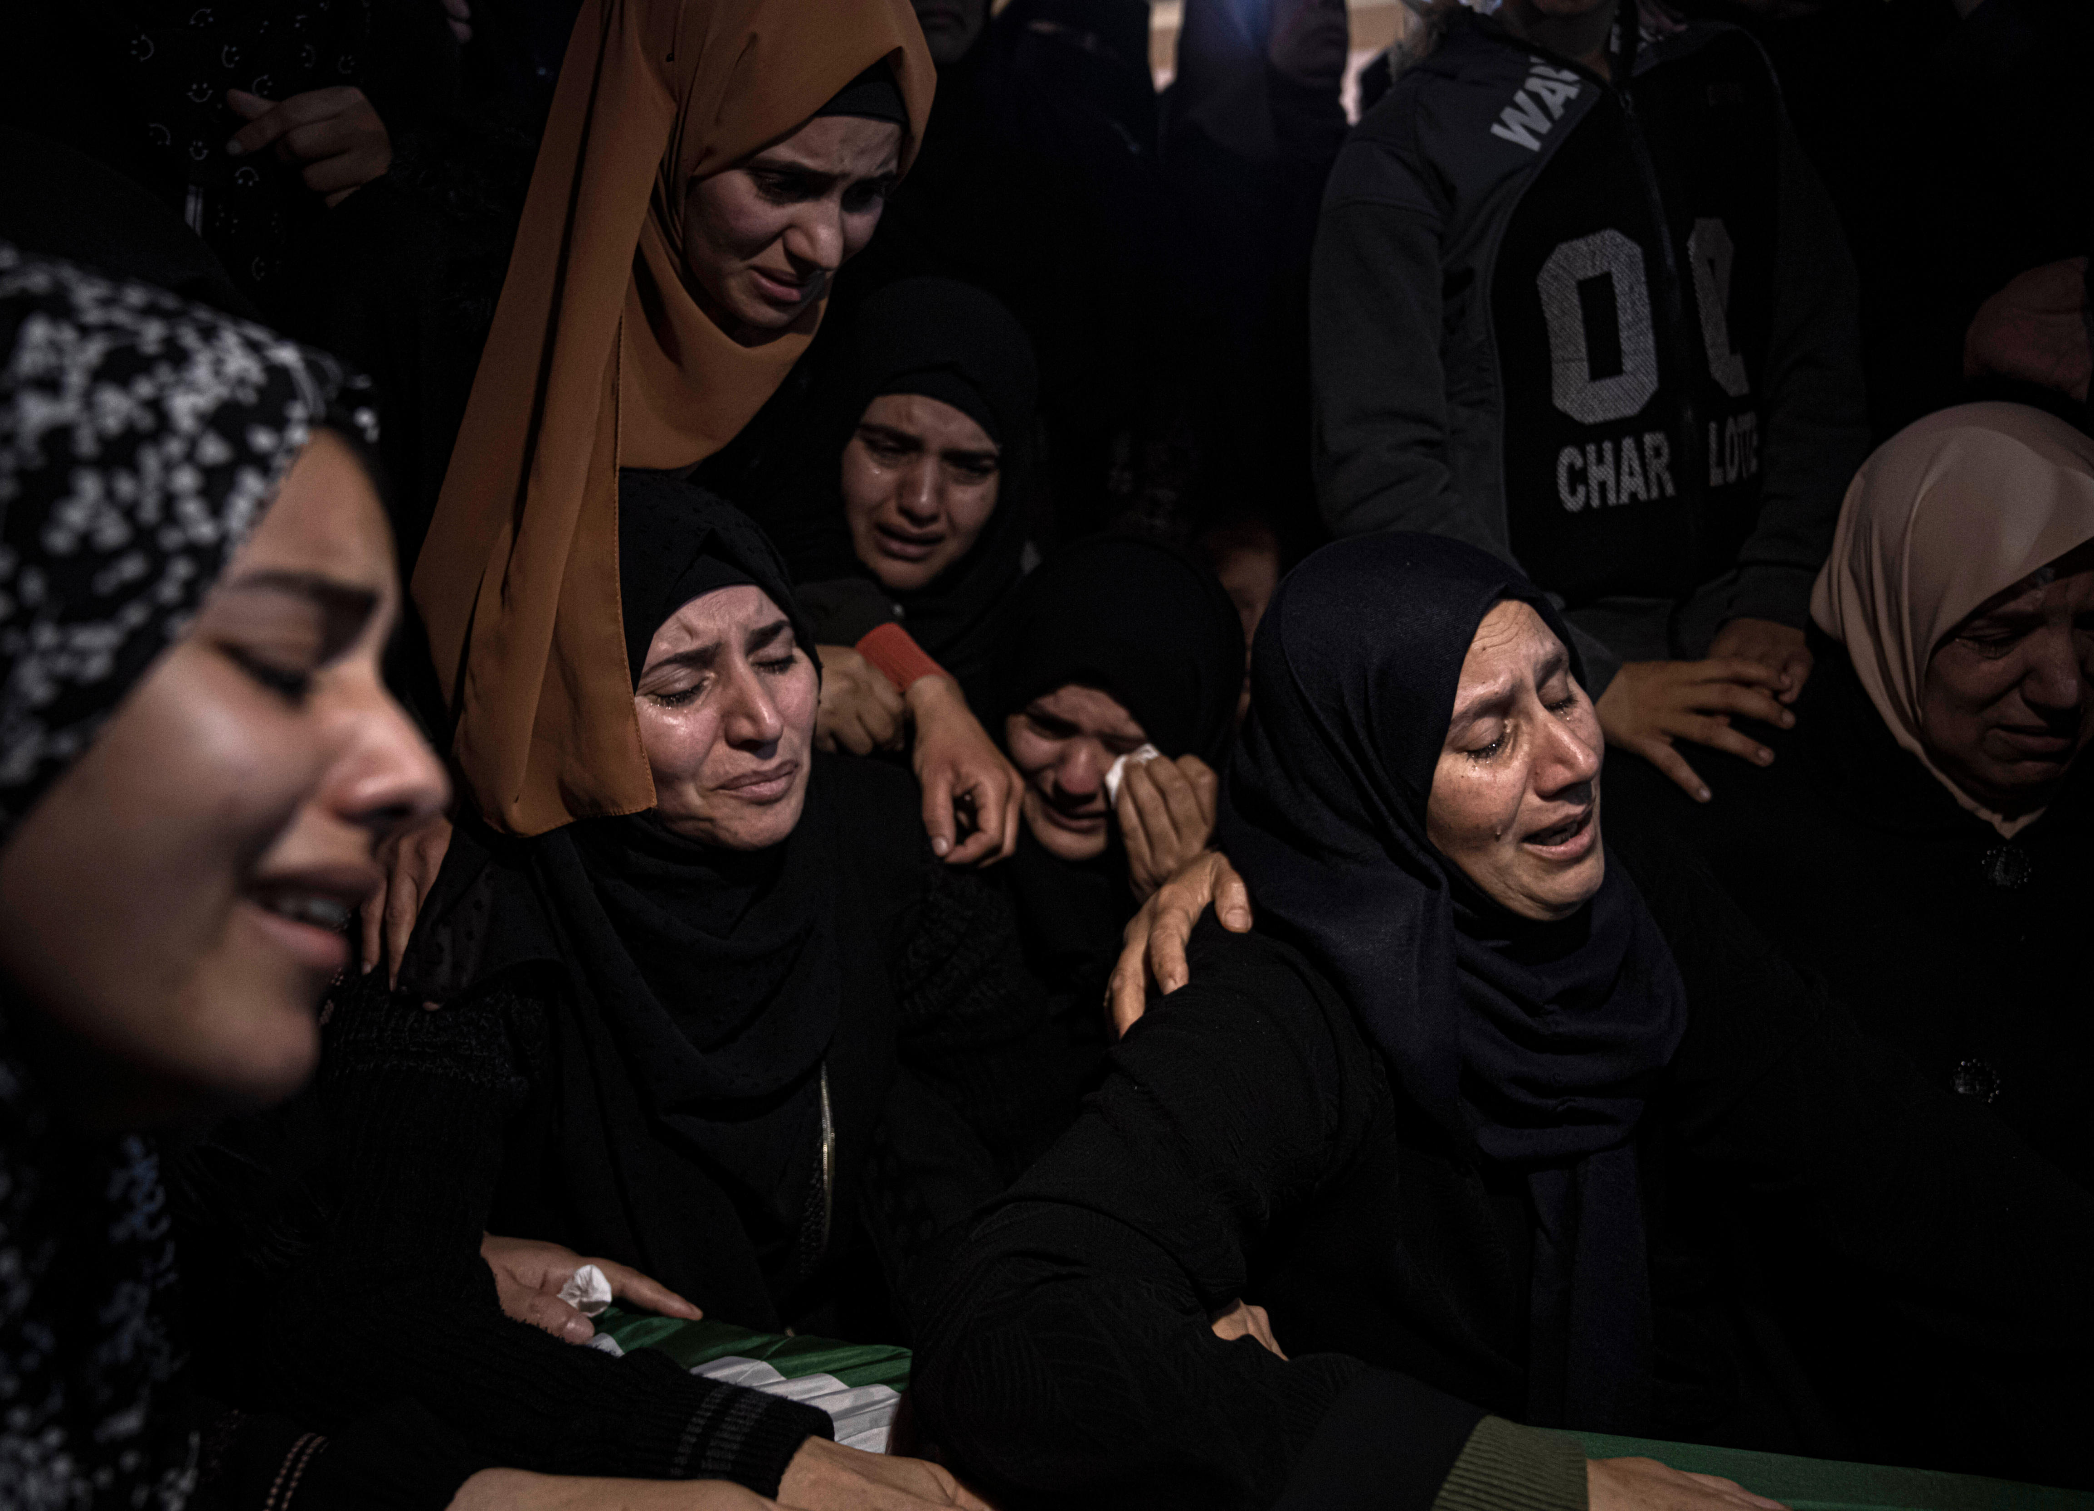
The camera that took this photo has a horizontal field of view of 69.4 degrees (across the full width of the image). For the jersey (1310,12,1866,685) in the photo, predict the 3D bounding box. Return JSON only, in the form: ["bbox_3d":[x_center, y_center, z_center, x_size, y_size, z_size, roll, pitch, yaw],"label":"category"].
[{"bbox_3d":[0.447,-0.315,1.270,0.400,0.530,0.260,-7,11,-7],"label":"jersey"}]

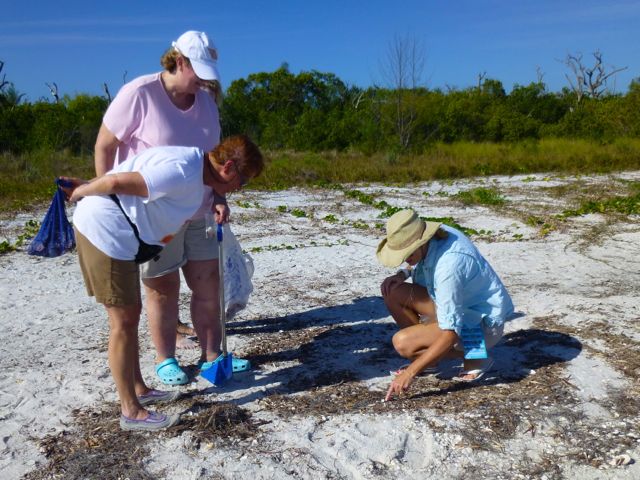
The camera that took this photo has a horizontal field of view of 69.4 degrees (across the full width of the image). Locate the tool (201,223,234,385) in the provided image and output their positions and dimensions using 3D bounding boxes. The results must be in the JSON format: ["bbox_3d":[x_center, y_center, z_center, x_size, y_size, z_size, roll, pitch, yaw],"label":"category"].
[{"bbox_3d":[-0.485,0.305,2.260,0.150,0.850,0.130,11,18,35],"label":"tool"}]

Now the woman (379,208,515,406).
[{"bbox_3d":[0.635,0.250,2.411,0.690,0.880,0.560,-6,16,-21],"label":"woman"}]

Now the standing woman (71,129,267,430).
[{"bbox_3d":[-0.620,0.187,1.981,0.760,1.220,0.500,-2,15,-7],"label":"standing woman"}]

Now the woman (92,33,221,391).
[{"bbox_3d":[-0.665,-0.075,2.192,0.430,1.620,0.540,12,19,38],"label":"woman"}]

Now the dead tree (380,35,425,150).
[{"bbox_3d":[3.130,-5.370,17.202,1.650,4.300,1.500,0,15,0],"label":"dead tree"}]

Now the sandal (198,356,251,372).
[{"bbox_3d":[-0.505,0.635,2.480,0.260,0.100,0.105,0,15,-2],"label":"sandal"}]

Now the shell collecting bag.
[{"bbox_3d":[-1.100,-0.101,1.916,0.190,0.310,0.140,-8,17,-29],"label":"shell collecting bag"}]

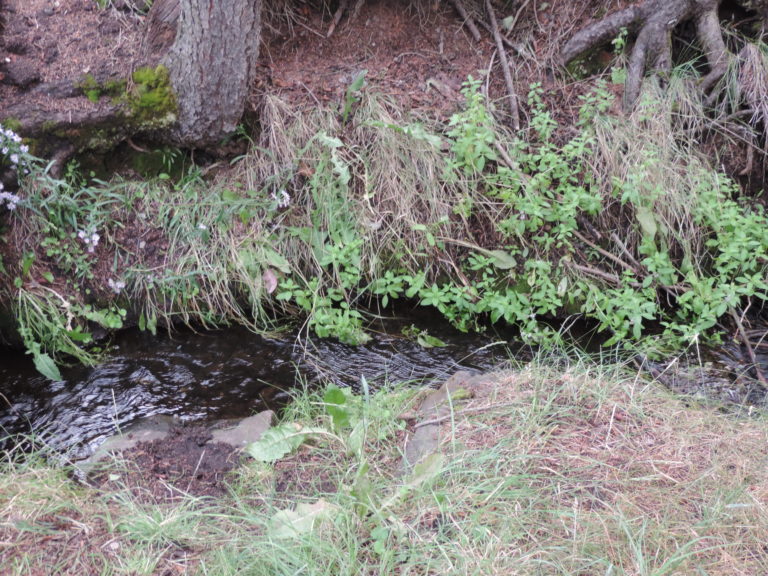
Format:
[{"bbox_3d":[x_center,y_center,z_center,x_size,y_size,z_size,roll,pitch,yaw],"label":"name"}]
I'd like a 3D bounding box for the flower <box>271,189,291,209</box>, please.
[{"bbox_3d":[-0.328,-0.283,3.300,0.058,0.055,0.045,0,26,0],"label":"flower"}]

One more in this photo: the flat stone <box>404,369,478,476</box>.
[{"bbox_3d":[0.131,0.345,2.513,0.160,0.080,0.420,8,27,17],"label":"flat stone"}]

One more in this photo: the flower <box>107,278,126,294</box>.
[{"bbox_3d":[-0.808,-0.004,3.150,0.056,0.046,0.045,0,26,0],"label":"flower"}]

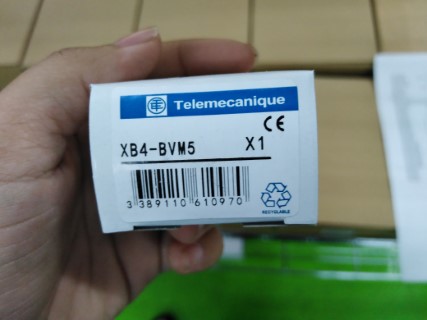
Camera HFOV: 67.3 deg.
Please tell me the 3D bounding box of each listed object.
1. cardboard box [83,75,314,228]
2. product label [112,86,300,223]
[{"bbox_3d":[-0.001,-0.005,0.123,0.057,0.082,0.039,-3,95,3],"label":"cardboard box"},{"bbox_3d":[-0.002,-0.002,0.082,0.046,0.001,0.034,-3,95,3],"label":"product label"}]

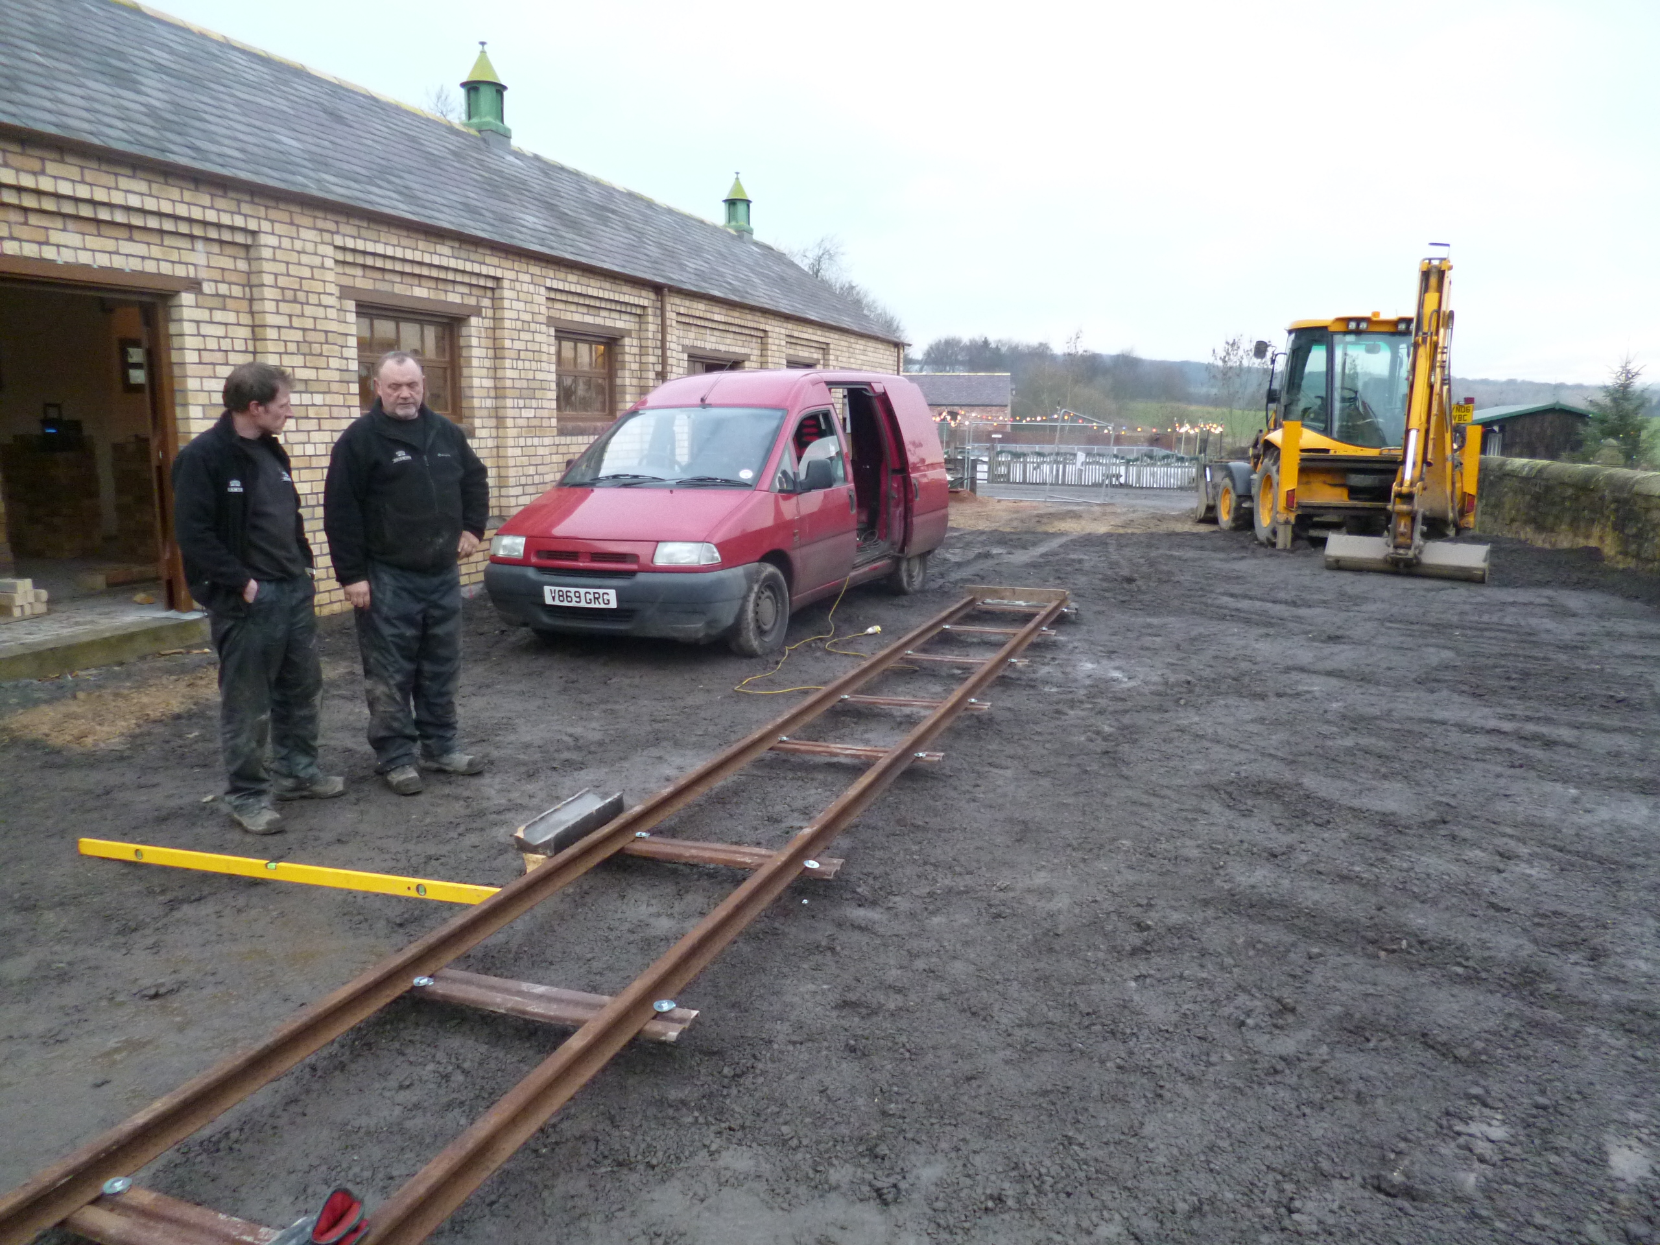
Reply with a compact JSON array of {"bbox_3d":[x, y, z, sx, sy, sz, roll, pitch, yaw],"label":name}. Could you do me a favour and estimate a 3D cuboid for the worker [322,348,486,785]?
[{"bbox_3d":[-1.720,-0.202,4.795,0.660,1.790,0.430,-6,12,-33],"label":"worker"}]

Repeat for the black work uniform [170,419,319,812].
[{"bbox_3d":[-2.161,-0.029,4.391,0.420,1.480,0.560,8,12,32],"label":"black work uniform"}]

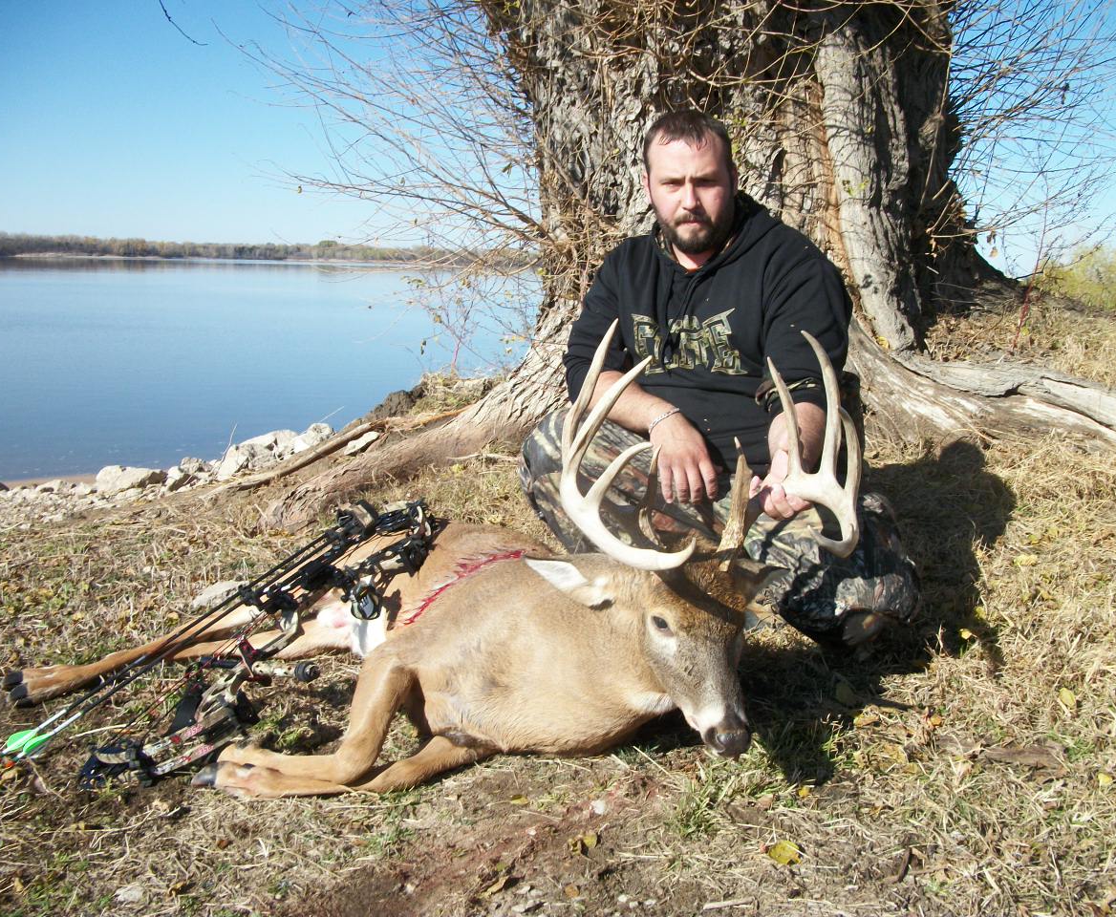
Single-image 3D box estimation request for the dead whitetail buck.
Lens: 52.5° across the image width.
[{"bbox_3d":[-0.272,0.099,1.977,1.240,0.690,1.120,-4,11,-24],"label":"dead whitetail buck"}]

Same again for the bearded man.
[{"bbox_3d":[0.302,-0.139,2.116,0.720,1.030,0.760,2,10,8],"label":"bearded man"}]

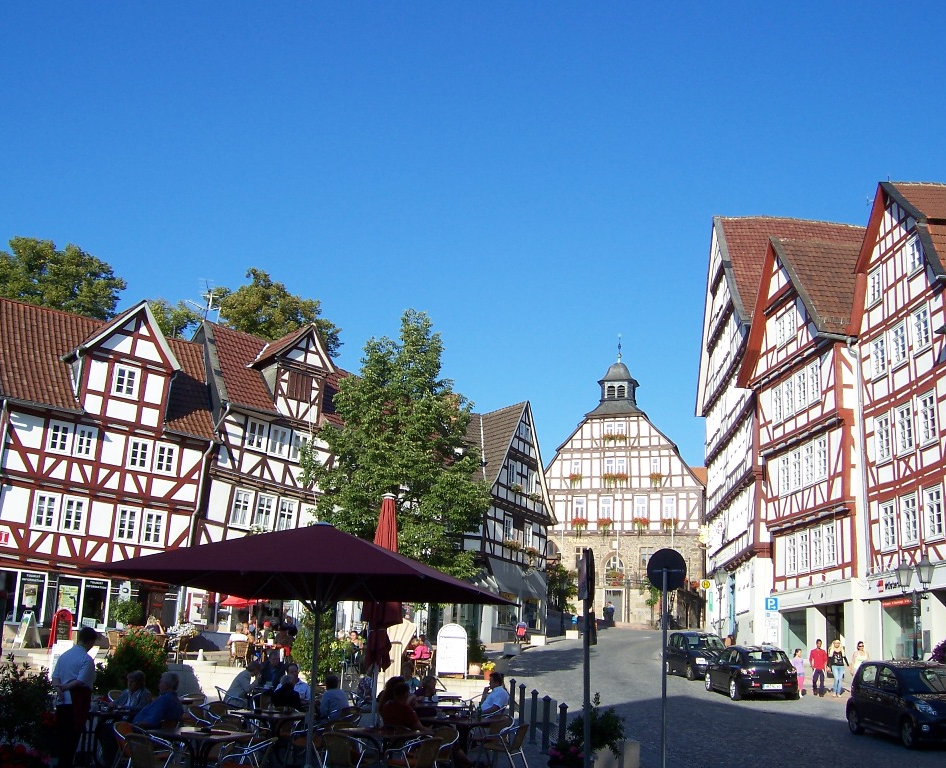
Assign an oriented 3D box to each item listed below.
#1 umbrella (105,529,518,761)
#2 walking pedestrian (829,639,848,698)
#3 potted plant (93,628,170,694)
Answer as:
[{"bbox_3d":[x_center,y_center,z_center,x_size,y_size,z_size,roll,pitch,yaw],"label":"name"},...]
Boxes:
[{"bbox_3d":[-1.819,3.229,12.837,3.850,3.060,3.850,-1,-16,16],"label":"umbrella"},{"bbox_3d":[10.666,8.296,31.077,0.510,1.670,0.350,0,-15,12],"label":"walking pedestrian"},{"bbox_3d":[-7.722,6.422,24.043,1.750,1.750,1.650,3,-15,0],"label":"potted plant"}]

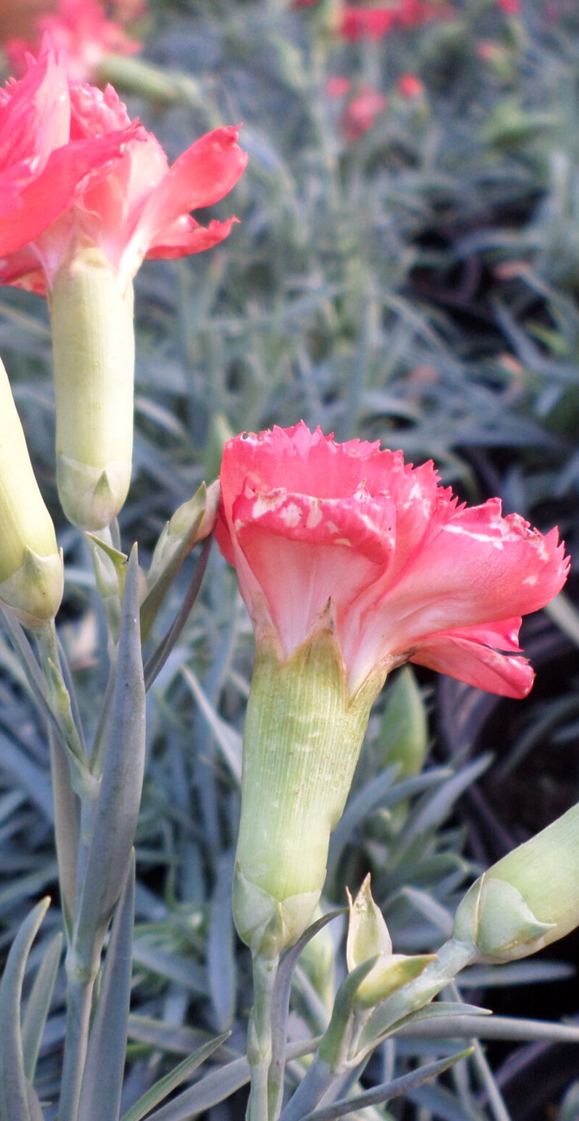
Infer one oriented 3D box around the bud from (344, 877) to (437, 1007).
[{"bbox_3d":[0.012,0.047,0.132,0.011,0.015,0.009,6,9,0],"label":"bud"}]

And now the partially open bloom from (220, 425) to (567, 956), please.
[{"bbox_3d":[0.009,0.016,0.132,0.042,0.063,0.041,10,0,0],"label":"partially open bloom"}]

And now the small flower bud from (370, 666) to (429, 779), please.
[{"bbox_3d":[0.021,0.030,0.200,0.010,0.021,0.010,3,12,0],"label":"small flower bud"}]

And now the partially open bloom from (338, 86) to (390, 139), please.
[{"bbox_3d":[0.045,-0.270,0.650,0.031,0.032,0.031,0,25,0],"label":"partially open bloom"}]

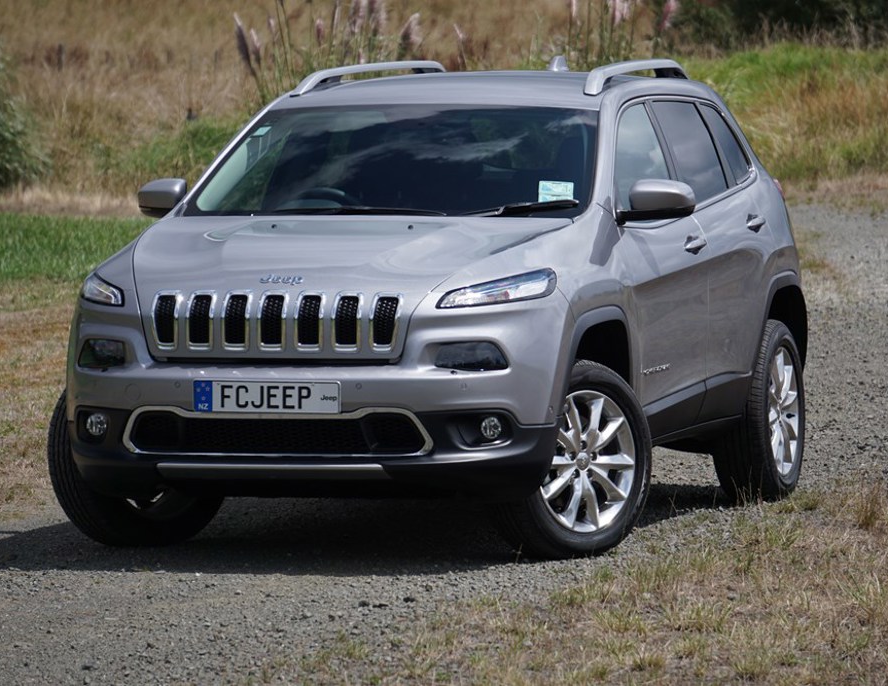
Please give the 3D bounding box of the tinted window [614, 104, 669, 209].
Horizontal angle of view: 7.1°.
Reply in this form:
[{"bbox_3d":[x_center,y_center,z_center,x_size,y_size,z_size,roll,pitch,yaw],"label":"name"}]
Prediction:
[{"bbox_3d":[0.679,-0.650,25.657,0.060,0.420,0.830,-17,-2,17],"label":"tinted window"}]

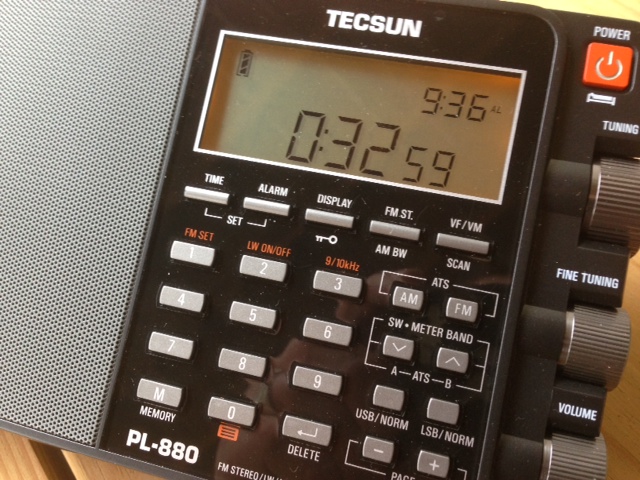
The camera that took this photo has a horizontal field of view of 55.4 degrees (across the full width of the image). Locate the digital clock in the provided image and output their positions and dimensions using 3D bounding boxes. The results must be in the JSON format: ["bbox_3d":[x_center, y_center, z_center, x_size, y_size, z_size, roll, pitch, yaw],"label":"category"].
[{"bbox_3d":[0.007,-0.027,0.131,0.066,0.003,0.027,11,85,11],"label":"digital clock"}]

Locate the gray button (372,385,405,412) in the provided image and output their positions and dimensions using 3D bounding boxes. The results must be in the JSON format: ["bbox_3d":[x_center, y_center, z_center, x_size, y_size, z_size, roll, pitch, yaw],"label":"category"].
[{"bbox_3d":[0.014,0.031,0.121,0.006,0.002,0.004,11,86,11],"label":"gray button"}]

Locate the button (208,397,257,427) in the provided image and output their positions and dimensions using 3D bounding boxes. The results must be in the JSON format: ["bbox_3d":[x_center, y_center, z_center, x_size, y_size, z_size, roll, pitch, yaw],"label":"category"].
[{"bbox_3d":[-0.018,0.035,0.125,0.010,0.002,0.004,11,85,11],"label":"button"}]

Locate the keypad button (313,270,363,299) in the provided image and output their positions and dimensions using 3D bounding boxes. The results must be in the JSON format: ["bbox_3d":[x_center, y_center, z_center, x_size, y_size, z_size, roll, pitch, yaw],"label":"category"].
[{"bbox_3d":[0.004,0.009,0.125,0.010,0.002,0.004,11,86,11],"label":"keypad button"}]

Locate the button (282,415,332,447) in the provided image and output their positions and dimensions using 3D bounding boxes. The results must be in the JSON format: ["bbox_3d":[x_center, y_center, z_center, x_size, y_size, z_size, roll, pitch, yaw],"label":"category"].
[{"bbox_3d":[-0.002,0.038,0.123,0.010,0.002,0.004,11,86,11],"label":"button"}]

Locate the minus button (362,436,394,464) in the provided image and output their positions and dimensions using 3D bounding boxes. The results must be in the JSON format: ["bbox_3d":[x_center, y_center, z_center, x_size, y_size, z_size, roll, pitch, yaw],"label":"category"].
[{"bbox_3d":[0.012,0.042,0.123,0.006,0.002,0.004,11,86,11],"label":"minus button"}]

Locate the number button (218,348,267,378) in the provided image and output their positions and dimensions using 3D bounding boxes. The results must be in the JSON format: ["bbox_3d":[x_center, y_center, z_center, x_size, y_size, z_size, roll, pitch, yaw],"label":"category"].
[{"bbox_3d":[-0.016,0.025,0.126,0.010,0.002,0.004,11,85,11],"label":"number button"}]

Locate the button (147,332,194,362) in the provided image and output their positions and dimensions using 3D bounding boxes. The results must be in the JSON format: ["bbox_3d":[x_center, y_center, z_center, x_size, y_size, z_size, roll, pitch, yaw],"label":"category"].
[{"bbox_3d":[-0.032,0.023,0.132,0.010,0.002,0.004,11,86,11],"label":"button"}]

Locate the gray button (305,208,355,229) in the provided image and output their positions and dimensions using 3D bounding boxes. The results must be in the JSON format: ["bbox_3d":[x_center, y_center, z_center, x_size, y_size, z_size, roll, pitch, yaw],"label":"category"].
[{"bbox_3d":[0.002,-0.004,0.127,0.010,0.002,0.002,11,86,11],"label":"gray button"}]

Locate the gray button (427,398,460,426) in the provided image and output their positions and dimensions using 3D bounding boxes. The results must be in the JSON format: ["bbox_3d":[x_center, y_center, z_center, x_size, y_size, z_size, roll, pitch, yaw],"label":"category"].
[{"bbox_3d":[0.024,0.033,0.119,0.006,0.002,0.004,11,85,11],"label":"gray button"}]

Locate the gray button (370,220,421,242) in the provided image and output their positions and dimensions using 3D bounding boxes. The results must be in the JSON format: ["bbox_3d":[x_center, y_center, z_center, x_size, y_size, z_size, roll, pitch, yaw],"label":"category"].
[{"bbox_3d":[0.015,-0.002,0.124,0.010,0.002,0.002,11,86,11],"label":"gray button"}]

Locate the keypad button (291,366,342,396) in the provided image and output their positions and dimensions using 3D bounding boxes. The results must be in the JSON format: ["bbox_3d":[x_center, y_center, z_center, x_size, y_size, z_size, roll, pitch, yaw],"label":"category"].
[{"bbox_3d":[0.000,0.029,0.123,0.010,0.002,0.004,11,85,11],"label":"keypad button"}]

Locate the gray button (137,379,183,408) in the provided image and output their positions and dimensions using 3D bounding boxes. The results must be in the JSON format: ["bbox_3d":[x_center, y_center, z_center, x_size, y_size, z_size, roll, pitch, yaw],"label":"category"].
[{"bbox_3d":[-0.033,0.032,0.128,0.010,0.002,0.004,11,85,11],"label":"gray button"}]

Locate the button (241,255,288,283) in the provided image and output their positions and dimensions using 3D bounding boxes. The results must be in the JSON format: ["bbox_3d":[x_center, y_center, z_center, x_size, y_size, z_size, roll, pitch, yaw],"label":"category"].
[{"bbox_3d":[-0.012,0.006,0.128,0.010,0.002,0.004,11,85,11],"label":"button"}]

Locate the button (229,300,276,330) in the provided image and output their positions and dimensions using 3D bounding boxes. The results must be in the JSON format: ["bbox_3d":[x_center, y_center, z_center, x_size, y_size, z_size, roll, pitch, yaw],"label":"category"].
[{"bbox_3d":[-0.014,0.016,0.130,0.010,0.002,0.004,11,86,11],"label":"button"}]

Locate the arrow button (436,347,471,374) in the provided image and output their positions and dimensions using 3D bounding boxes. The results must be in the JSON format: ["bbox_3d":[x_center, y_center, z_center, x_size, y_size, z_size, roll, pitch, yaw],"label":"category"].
[{"bbox_3d":[0.026,0.024,0.120,0.006,0.002,0.004,11,86,11],"label":"arrow button"}]

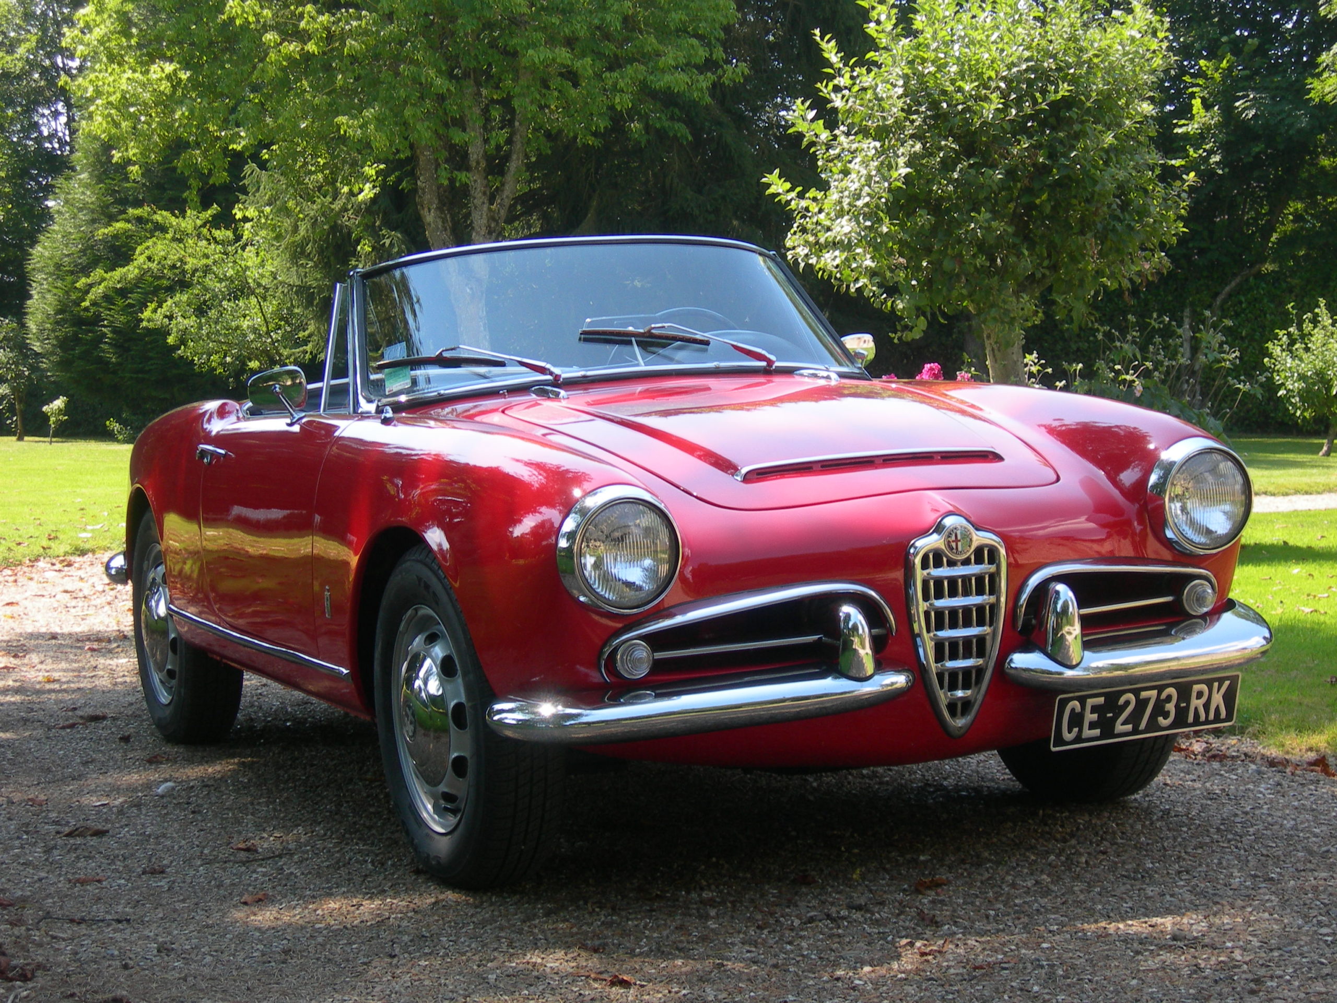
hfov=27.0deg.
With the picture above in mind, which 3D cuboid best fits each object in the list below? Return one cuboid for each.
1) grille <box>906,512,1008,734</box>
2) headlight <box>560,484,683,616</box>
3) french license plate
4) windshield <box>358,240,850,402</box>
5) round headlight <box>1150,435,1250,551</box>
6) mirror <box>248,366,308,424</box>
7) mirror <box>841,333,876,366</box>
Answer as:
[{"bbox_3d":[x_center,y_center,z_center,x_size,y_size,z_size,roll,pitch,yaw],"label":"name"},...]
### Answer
[{"bbox_3d":[0.484,0.211,4.678,0.182,0.380,0.085,-5,7,-23],"label":"grille"},{"bbox_3d":[-0.082,0.077,4.550,0.205,0.206,0.100,-5,4,-23],"label":"headlight"},{"bbox_3d":[0.856,0.375,4.968,0.453,0.100,0.012,-4,14,-35],"label":"french license plate"},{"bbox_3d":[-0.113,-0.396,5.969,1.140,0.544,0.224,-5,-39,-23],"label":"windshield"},{"bbox_3d":[0.945,-0.010,4.983,0.205,0.206,0.100,-5,4,-23],"label":"round headlight"},{"bbox_3d":[-0.826,-0.226,5.887,0.130,0.122,0.085,-4,4,-3],"label":"mirror"},{"bbox_3d":[0.451,-0.331,6.426,0.127,0.122,0.085,-7,5,-43],"label":"mirror"}]

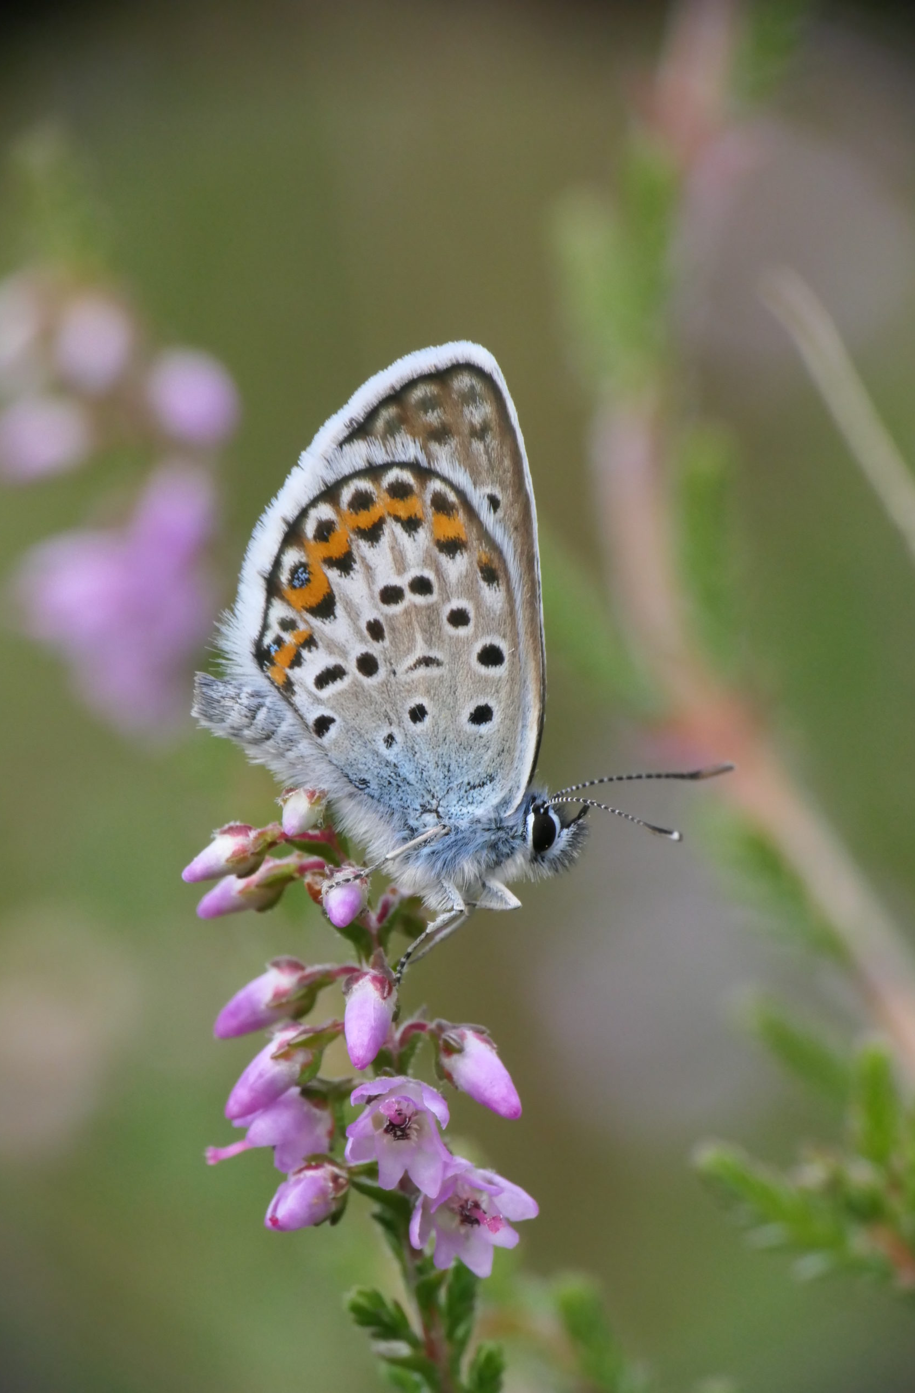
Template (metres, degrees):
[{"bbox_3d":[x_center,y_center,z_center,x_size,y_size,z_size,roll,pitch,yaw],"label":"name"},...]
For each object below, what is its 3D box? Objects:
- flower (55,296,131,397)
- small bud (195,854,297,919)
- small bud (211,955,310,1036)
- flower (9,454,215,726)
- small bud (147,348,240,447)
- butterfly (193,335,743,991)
[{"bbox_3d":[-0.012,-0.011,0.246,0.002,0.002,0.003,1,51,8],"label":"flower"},{"bbox_3d":[-0.006,0.006,0.225,0.003,0.002,0.002,-26,15,-9],"label":"small bud"},{"bbox_3d":[-0.006,0.009,0.225,0.003,0.002,0.002,-35,19,-12],"label":"small bud"},{"bbox_3d":[-0.011,-0.003,0.246,0.006,0.008,0.005,8,16,37],"label":"flower"},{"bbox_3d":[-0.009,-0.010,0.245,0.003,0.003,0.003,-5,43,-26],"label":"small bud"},{"bbox_3d":[0.001,-0.001,0.225,0.016,0.019,0.005,18,5,10],"label":"butterfly"}]

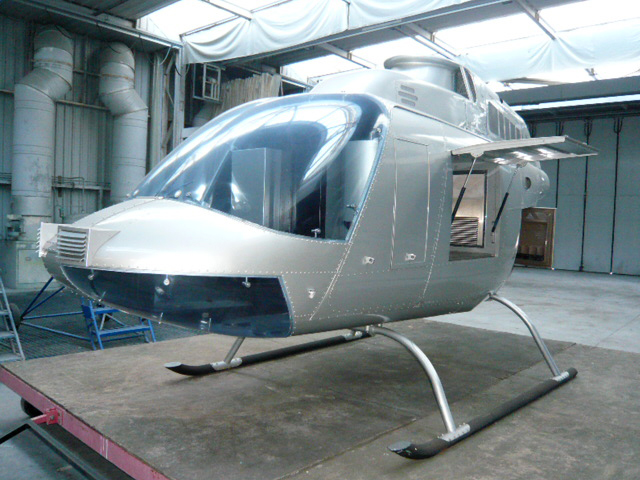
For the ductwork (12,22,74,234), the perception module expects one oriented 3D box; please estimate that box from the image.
[{"bbox_3d":[-5.789,-2.263,10.800,1.050,4.350,0.880,1,1,-43],"label":"ductwork"}]

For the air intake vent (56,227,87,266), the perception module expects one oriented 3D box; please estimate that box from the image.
[{"bbox_3d":[-0.909,0.022,1.905,0.165,0.140,0.050,3,1,26],"label":"air intake vent"}]

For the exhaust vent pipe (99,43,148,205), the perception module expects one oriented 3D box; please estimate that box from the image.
[{"bbox_3d":[-4.517,-2.425,11.900,1.000,4.000,0.850,1,1,-43],"label":"exhaust vent pipe"}]

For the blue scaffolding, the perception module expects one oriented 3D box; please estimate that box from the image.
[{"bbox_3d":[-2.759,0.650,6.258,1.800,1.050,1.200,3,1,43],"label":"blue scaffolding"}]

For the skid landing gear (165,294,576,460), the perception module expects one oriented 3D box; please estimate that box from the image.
[{"bbox_3d":[0.443,0.684,3.666,1.930,0.600,2.430,3,1,43],"label":"skid landing gear"}]

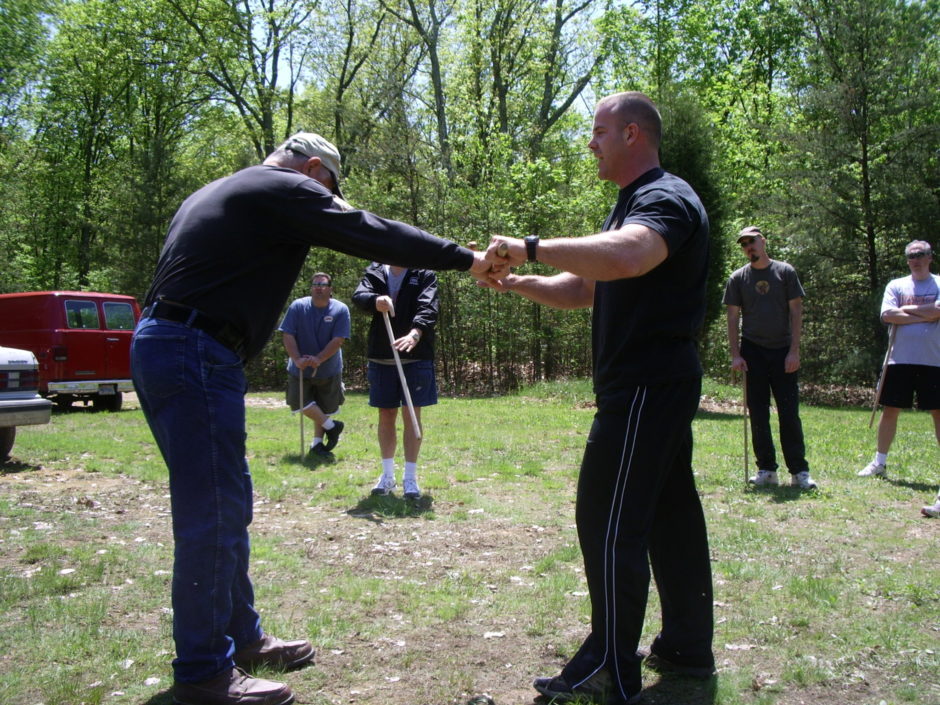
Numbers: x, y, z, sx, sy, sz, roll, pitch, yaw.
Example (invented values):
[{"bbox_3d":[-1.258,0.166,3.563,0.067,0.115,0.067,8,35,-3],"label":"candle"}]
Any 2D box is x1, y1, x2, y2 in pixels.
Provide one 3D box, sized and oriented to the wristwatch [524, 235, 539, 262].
[{"bbox_3d":[0.173,-0.292,2.680,0.042,0.072,0.064,0,0,0],"label":"wristwatch"}]

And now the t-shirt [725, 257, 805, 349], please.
[{"bbox_3d":[1.992,-0.333,6.450,0.540,0.610,0.270,1,2,25],"label":"t-shirt"}]

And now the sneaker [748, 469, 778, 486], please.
[{"bbox_3d":[2.048,0.871,6.620,0.290,0.115,0.110,-1,1,-38],"label":"sneaker"}]

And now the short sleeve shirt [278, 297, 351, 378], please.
[{"bbox_3d":[-1.325,-0.128,8.100,0.600,0.690,0.330,0,1,-14],"label":"short sleeve shirt"}]

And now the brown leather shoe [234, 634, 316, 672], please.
[{"bbox_3d":[-0.615,0.890,2.850,0.310,0.120,0.120,0,1,-12],"label":"brown leather shoe"}]

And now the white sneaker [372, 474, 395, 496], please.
[{"bbox_3d":[-0.564,0.864,6.200,0.110,0.120,0.290,1,2,25],"label":"white sneaker"}]

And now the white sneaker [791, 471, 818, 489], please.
[{"bbox_3d":[2.312,0.878,6.570,0.110,0.115,0.290,0,1,-5],"label":"white sneaker"}]

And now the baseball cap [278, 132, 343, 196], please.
[{"bbox_3d":[-0.441,-0.574,2.860,0.250,0.125,0.180,36,-8,-11],"label":"baseball cap"}]

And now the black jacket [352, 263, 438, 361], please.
[{"bbox_3d":[-0.489,-0.270,6.236,0.570,0.670,0.400,0,1,3],"label":"black jacket"}]

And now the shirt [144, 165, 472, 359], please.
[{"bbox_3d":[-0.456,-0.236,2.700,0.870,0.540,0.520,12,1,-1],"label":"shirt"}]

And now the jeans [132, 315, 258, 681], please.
[{"bbox_3d":[-0.780,0.395,2.710,0.340,0.990,0.430,0,1,-2],"label":"jeans"}]

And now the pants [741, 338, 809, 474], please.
[{"bbox_3d":[2.121,0.373,6.627,0.450,0.970,0.290,0,1,25],"label":"pants"}]

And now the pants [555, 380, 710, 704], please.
[{"bbox_3d":[0.515,0.517,2.869,0.490,0.960,0.420,0,1,-5],"label":"pants"}]

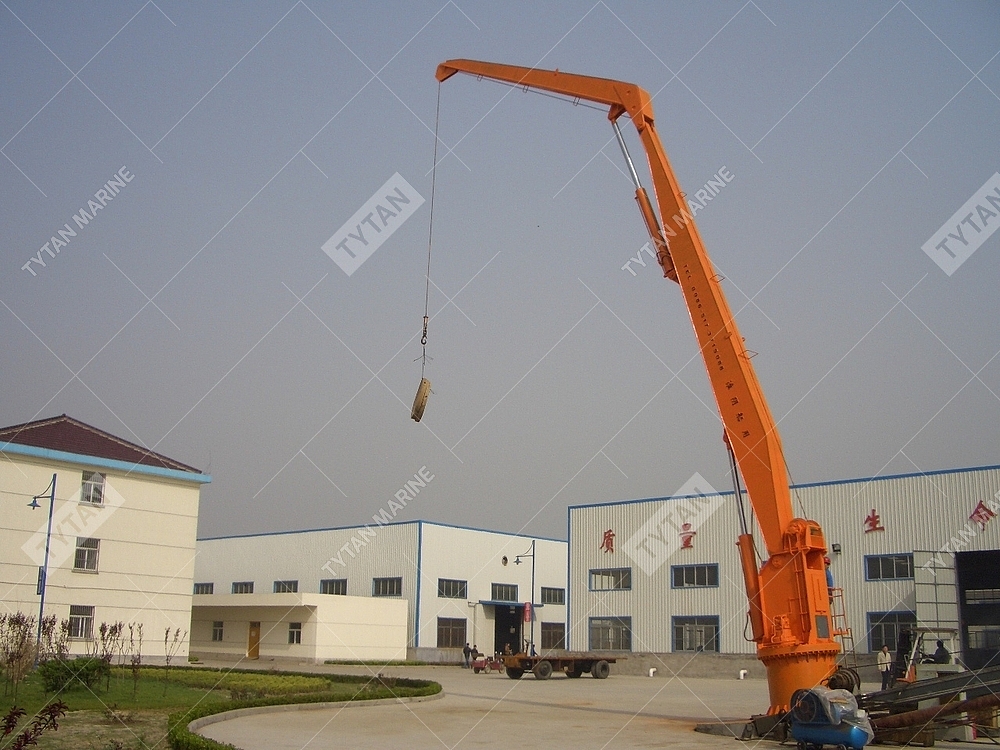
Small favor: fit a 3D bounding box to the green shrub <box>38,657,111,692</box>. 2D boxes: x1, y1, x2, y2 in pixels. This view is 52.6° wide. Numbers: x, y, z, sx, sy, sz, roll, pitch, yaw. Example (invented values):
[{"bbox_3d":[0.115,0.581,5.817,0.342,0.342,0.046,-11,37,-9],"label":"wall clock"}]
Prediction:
[{"bbox_3d":[-11.984,8.417,28.518,1.800,0.920,1.200,7,-16,-22],"label":"green shrub"}]

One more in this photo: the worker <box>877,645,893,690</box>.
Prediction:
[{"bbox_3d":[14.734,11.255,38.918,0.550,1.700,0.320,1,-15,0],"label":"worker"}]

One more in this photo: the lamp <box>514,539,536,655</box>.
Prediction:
[{"bbox_3d":[1.455,14.068,61.794,1.450,7.804,0.500,-7,-17,29],"label":"lamp"}]

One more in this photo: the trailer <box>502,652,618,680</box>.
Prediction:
[{"bbox_3d":[3.225,15.055,52.367,2.350,1.300,6.559,-12,-20,41],"label":"trailer"}]

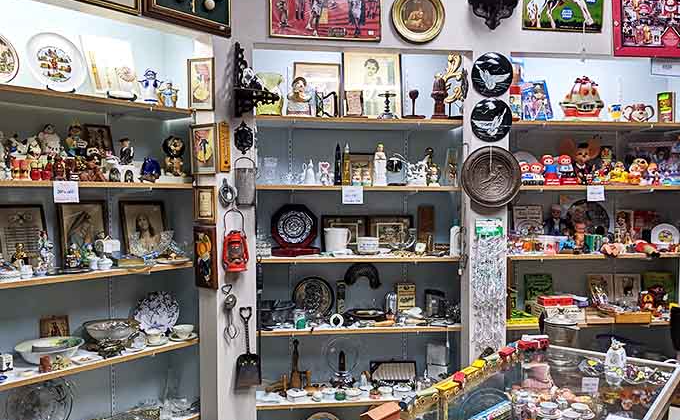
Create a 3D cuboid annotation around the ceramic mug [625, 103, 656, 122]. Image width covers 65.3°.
[{"bbox_3d":[1.603,-0.508,2.839,0.143,0.095,0.092,1,2,14],"label":"ceramic mug"}]

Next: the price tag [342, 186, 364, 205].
[{"bbox_3d":[0.065,-0.073,2.616,0.106,0.092,0.006,0,2,-6],"label":"price tag"}]

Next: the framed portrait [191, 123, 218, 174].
[{"bbox_3d":[-0.609,-0.269,2.386,0.162,0.222,0.020,1,2,36],"label":"framed portrait"}]

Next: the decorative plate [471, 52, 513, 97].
[{"bbox_3d":[0.767,-0.682,2.670,0.218,0.222,0.025,0,2,-6],"label":"decorative plate"}]

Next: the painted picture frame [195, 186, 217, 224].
[{"bbox_3d":[-0.604,-0.022,2.384,0.139,0.166,0.020,1,2,36],"label":"painted picture frame"}]

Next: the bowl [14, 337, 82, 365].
[{"bbox_3d":[-1.144,0.569,2.105,0.243,0.071,0.243,0,2,0],"label":"bowl"}]

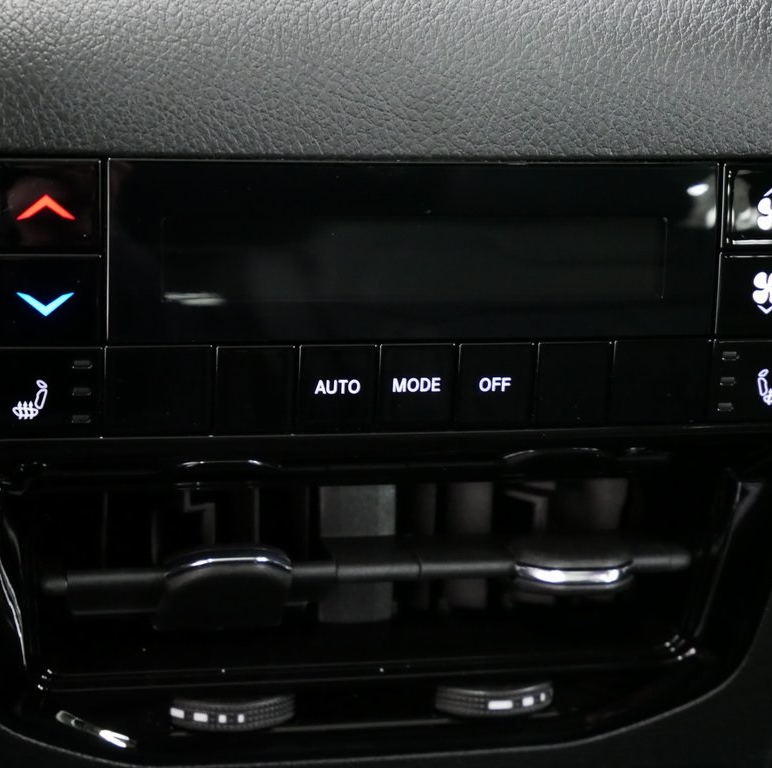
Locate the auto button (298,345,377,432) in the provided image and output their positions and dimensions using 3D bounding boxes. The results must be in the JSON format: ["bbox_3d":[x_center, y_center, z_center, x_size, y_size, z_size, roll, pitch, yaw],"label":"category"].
[{"bbox_3d":[-0.011,0.001,0.449,0.017,0.019,0.006,-1,12,-12],"label":"auto button"}]

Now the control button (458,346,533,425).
[{"bbox_3d":[0.022,0.000,0.438,0.016,0.017,0.006,-1,11,-13],"label":"control button"}]

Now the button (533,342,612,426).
[{"bbox_3d":[0.038,0.000,0.441,0.015,0.017,0.006,-1,11,-13],"label":"button"}]

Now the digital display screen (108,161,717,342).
[{"bbox_3d":[0.007,-0.028,0.447,0.130,0.038,0.006,-1,12,-12],"label":"digital display screen"}]

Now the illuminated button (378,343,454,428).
[{"bbox_3d":[0.006,0.000,0.434,0.015,0.017,0.006,-1,11,-13],"label":"illuminated button"}]

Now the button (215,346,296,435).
[{"bbox_3d":[-0.028,0.001,0.446,0.017,0.019,0.006,-1,12,-12],"label":"button"}]

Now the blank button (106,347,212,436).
[{"bbox_3d":[-0.045,0.001,0.422,0.021,0.017,0.006,-1,11,-13],"label":"blank button"}]

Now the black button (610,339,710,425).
[{"bbox_3d":[0.057,-0.001,0.446,0.021,0.017,0.006,-1,11,-13],"label":"black button"}]

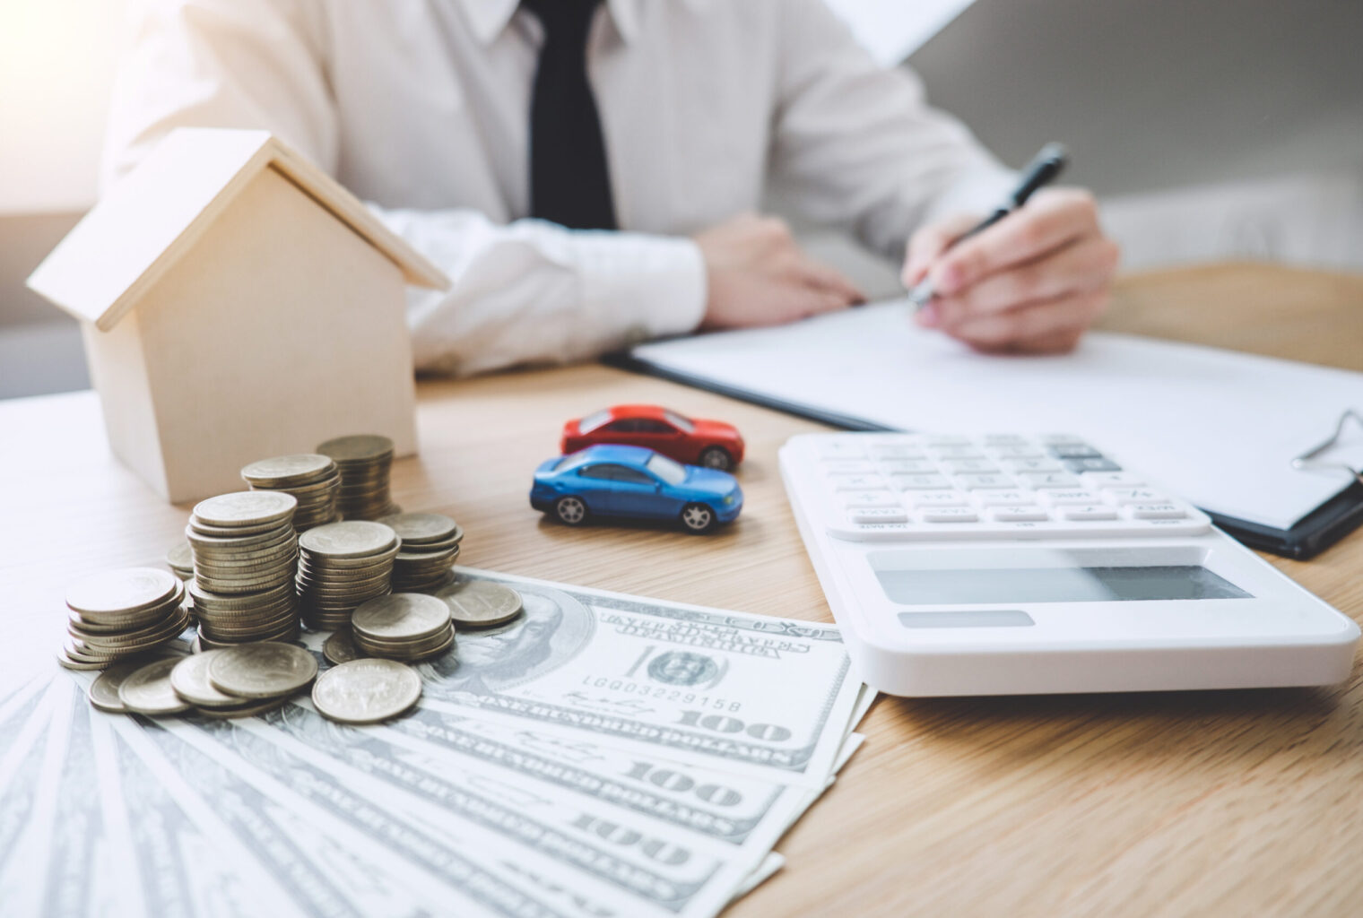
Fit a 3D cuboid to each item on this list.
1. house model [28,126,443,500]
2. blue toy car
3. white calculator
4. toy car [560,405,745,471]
[{"bbox_3d":[-0.159,-0.059,0.373,0.116,0.116,0.096,-16,25,-39],"label":"house model"},{"bbox_3d":[-0.014,0.008,0.325,0.067,0.022,0.028,3,19,9],"label":"blue toy car"},{"bbox_3d":[0.089,0.021,0.289,0.113,0.017,0.153,-1,18,-2],"label":"white calculator"},{"bbox_3d":[-0.010,-0.008,0.369,0.066,0.022,0.028,-1,19,-2],"label":"toy car"}]

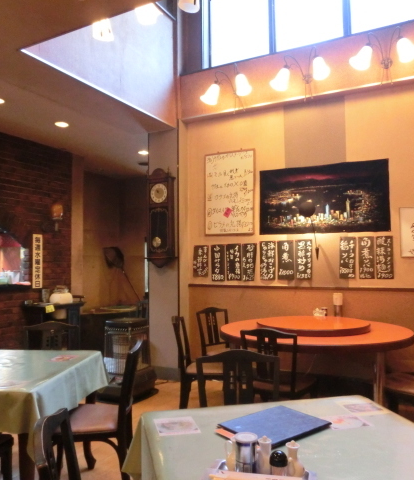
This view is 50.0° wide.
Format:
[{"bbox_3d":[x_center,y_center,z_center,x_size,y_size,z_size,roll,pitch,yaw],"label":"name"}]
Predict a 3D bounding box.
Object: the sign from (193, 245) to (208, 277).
[{"bbox_3d":[-0.067,0.241,4.987,0.178,0.358,0.010,-2,-3,27],"label":"sign"}]

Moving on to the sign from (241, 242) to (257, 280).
[{"bbox_3d":[0.449,0.238,4.717,0.160,0.400,0.010,-2,-3,27],"label":"sign"}]

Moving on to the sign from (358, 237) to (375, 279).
[{"bbox_3d":[1.501,0.172,4.163,0.152,0.390,0.010,-2,-3,26],"label":"sign"}]

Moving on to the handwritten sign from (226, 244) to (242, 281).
[{"bbox_3d":[0.290,0.242,4.762,0.170,0.391,0.010,-2,-3,26],"label":"handwritten sign"}]

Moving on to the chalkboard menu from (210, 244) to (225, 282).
[{"bbox_3d":[0.124,0.255,4.844,0.166,0.389,0.010,-2,-3,26],"label":"chalkboard menu"}]

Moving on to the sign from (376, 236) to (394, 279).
[{"bbox_3d":[1.644,0.165,4.096,0.147,0.392,0.010,-2,-3,27],"label":"sign"}]

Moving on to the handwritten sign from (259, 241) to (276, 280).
[{"bbox_3d":[0.634,0.215,4.592,0.171,0.399,0.010,-2,-3,26],"label":"handwritten sign"}]

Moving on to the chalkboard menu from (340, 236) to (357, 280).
[{"bbox_3d":[1.351,0.173,4.238,0.145,0.394,0.010,-2,-3,26],"label":"chalkboard menu"}]

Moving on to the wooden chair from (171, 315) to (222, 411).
[{"bbox_3d":[-0.029,1.047,3.551,0.460,0.870,0.410,-1,-3,7],"label":"wooden chair"}]

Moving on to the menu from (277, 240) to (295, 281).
[{"bbox_3d":[0.805,0.209,4.507,0.176,0.397,0.010,-2,-3,26],"label":"menu"}]

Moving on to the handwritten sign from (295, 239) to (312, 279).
[{"bbox_3d":[0.968,0.203,4.448,0.171,0.402,0.010,-2,-3,27],"label":"handwritten sign"}]

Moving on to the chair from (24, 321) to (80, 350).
[{"bbox_3d":[-1.194,1.032,3.172,0.430,0.850,0.450,-1,-3,3],"label":"chair"}]

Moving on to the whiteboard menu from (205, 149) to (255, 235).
[{"bbox_3d":[0.243,-0.506,4.855,0.600,0.905,0.020,-2,-3,27],"label":"whiteboard menu"}]

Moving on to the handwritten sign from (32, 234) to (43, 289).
[{"bbox_3d":[-2.001,0.256,5.267,0.012,0.635,0.143,-2,-3,27],"label":"handwritten sign"}]

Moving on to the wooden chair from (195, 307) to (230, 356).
[{"bbox_3d":[0.225,1.073,4.202,0.450,0.850,0.430,-3,-4,43],"label":"wooden chair"}]

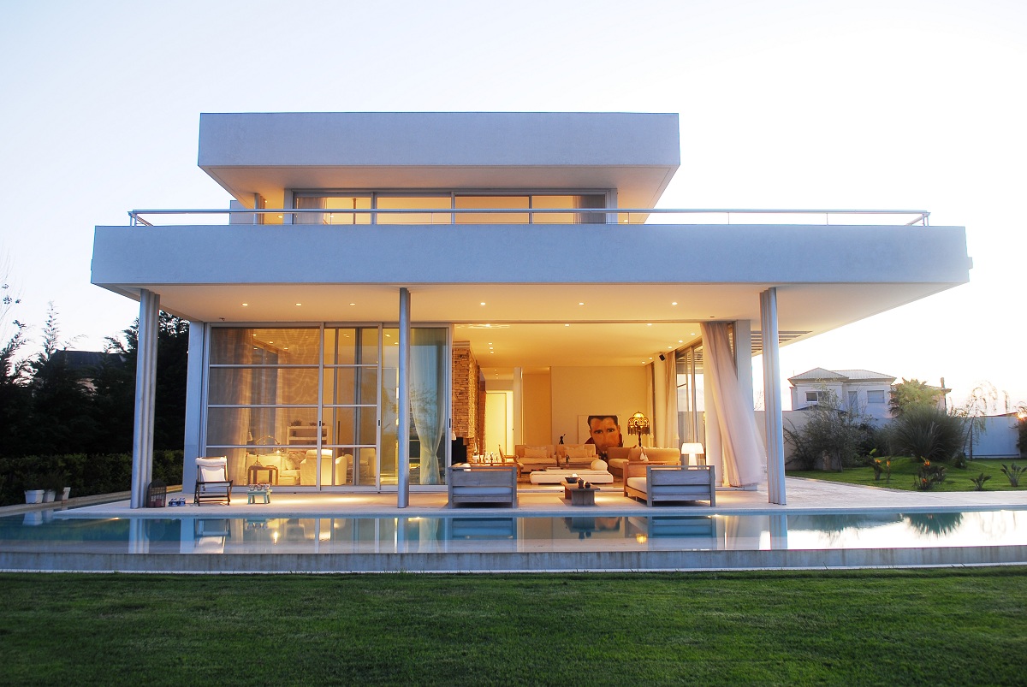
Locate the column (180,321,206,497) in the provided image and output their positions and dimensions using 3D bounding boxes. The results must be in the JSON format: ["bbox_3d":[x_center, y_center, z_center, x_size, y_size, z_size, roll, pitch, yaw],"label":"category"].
[{"bbox_3d":[-5.780,1.117,13.063,0.280,3.100,0.280,0,-7,0],"label":"column"}]

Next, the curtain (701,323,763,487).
[{"bbox_3d":[3.960,1.111,13.014,1.050,3.000,0.500,0,-7,0],"label":"curtain"}]

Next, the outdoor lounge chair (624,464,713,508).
[{"bbox_3d":[2.310,2.103,10.821,0.960,0.580,1.700,0,-7,0],"label":"outdoor lounge chair"}]

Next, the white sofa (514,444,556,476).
[{"bbox_3d":[0.570,2.979,18.472,1.050,0.690,0.900,0,-7,0],"label":"white sofa"}]

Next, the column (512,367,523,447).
[{"bbox_3d":[0.130,2.257,22.192,0.250,3.060,0.250,0,-7,0],"label":"column"}]

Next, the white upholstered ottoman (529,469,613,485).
[{"bbox_3d":[1.210,2.849,15.374,1.780,0.330,0.850,0,-7,0],"label":"white upholstered ottoman"}]

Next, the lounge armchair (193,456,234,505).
[{"bbox_3d":[-4.512,2.066,10.739,0.560,0.740,0.720,2,-7,-17],"label":"lounge armchair"}]

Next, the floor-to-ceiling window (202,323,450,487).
[{"bbox_3d":[-3.447,1.161,13.285,4.560,3.100,0.130,0,-7,0],"label":"floor-to-ceiling window"}]

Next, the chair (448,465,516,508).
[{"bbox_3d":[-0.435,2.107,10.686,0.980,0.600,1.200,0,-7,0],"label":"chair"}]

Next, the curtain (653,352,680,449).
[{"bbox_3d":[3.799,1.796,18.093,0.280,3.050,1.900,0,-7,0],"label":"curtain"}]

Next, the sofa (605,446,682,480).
[{"bbox_3d":[2.950,2.735,16.436,1.120,0.660,1.850,1,-7,-6],"label":"sofa"}]

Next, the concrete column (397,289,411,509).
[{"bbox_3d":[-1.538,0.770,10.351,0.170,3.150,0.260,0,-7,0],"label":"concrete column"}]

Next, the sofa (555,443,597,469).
[{"bbox_3d":[1.660,2.979,18.472,1.050,0.690,0.900,0,-7,0],"label":"sofa"}]

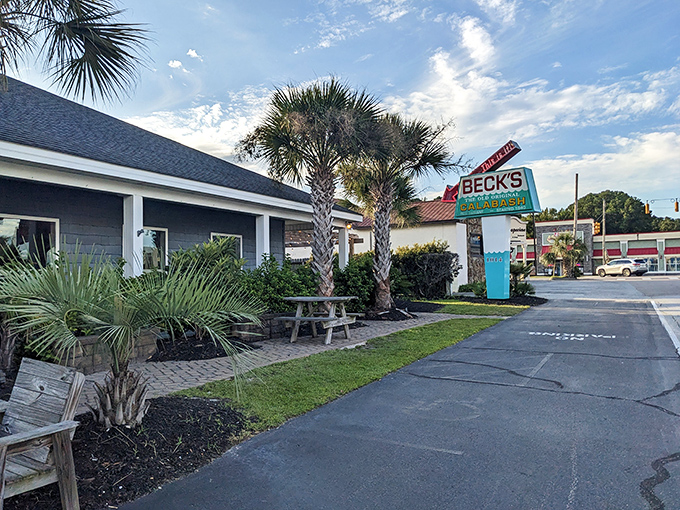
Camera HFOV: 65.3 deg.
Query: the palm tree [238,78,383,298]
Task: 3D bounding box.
[{"bbox_3d":[-0.623,-1.204,11.200,3.000,5.050,2.900,0,-2,0],"label":"palm tree"}]

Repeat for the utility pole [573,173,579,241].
[{"bbox_3d":[24.265,-3.266,55.000,0.300,10.500,0.300,0,-2,0],"label":"utility pole"}]

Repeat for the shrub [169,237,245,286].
[{"bbox_3d":[-2.366,0.585,9.400,1.200,1.800,1.300,-1,-2,29],"label":"shrub"}]

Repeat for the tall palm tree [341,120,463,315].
[{"bbox_3d":[1.528,-1.074,13.400,3.000,4.950,2.900,0,-2,0],"label":"tall palm tree"}]

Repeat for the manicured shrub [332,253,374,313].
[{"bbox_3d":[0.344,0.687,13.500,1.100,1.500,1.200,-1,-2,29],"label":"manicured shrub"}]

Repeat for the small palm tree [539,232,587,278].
[{"bbox_3d":[18.877,0.059,45.000,3.800,3.900,3.500,0,-2,0],"label":"small palm tree"}]

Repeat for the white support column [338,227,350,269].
[{"bbox_3d":[0.115,0.300,16.000,0.220,2.350,0.220,-1,-2,29],"label":"white support column"}]

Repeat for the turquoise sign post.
[{"bbox_3d":[5.719,-0.724,19.200,0.600,4.620,3.100,1,-2,-44],"label":"turquoise sign post"}]

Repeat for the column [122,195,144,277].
[{"bbox_3d":[-3.582,0.100,9.250,0.220,2.350,0.220,-1,-2,29],"label":"column"}]

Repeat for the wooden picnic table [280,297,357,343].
[{"bbox_3d":[-0.326,1.140,9.420,1.200,0.760,1.350,-1,-2,25],"label":"wooden picnic table"}]

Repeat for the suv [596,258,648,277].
[{"bbox_3d":[28.229,1.279,53.000,1.920,1.730,4.850,1,-2,-25],"label":"suv"}]

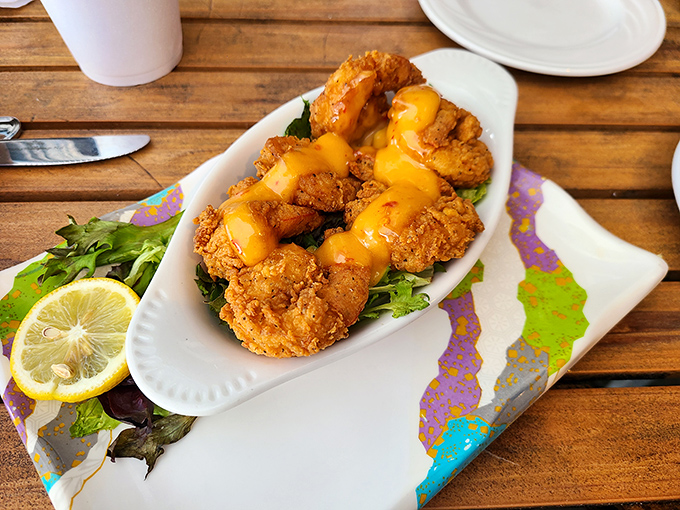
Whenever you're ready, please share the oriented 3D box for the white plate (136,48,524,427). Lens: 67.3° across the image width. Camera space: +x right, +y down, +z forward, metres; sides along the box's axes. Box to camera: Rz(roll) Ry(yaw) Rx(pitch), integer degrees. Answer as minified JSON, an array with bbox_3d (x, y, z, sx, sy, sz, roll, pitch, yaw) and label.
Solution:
[{"bbox_3d":[0.006,-0.018,0.251,0.120,0.045,0.239,35,63,20],"label":"white plate"}]

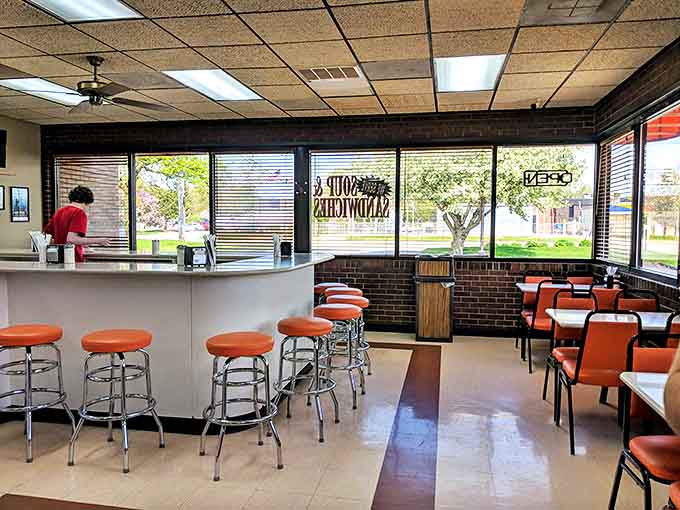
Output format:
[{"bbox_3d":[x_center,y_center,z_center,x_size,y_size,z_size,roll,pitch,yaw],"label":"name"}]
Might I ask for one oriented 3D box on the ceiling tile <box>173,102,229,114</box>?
[{"bbox_3d":[-1.650,-1.777,6.365,0.600,0.025,0.600,1,4,11],"label":"ceiling tile"}]

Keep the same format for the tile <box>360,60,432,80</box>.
[{"bbox_3d":[0.519,-1.652,4.715,0.600,0.025,0.600,1,4,11],"label":"tile"}]

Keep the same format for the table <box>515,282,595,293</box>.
[{"bbox_3d":[2.348,0.721,5.447,0.980,0.756,0.620,1,4,11],"label":"table"}]

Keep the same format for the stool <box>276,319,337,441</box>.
[{"bbox_3d":[-0.232,0.814,3.580,0.450,0.740,0.450,0,4,0],"label":"stool"}]

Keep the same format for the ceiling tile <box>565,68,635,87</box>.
[{"bbox_3d":[2.372,-1.643,4.911,0.540,0.020,0.600,1,4,11],"label":"ceiling tile"}]

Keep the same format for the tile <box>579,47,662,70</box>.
[{"bbox_3d":[2.287,-1.622,4.380,0.540,0.025,0.600,1,4,11],"label":"tile"}]

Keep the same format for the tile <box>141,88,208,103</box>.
[{"bbox_3d":[-1.765,-1.723,5.736,0.605,0.020,0.600,1,4,11],"label":"tile"}]

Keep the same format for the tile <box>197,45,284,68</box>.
[{"bbox_3d":[-0.799,-1.627,4.332,0.600,0.025,0.600,1,4,11],"label":"tile"}]

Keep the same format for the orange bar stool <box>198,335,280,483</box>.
[{"bbox_3d":[-0.578,0.842,3.083,0.450,0.740,0.450,-1,4,-27],"label":"orange bar stool"}]

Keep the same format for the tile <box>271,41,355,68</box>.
[{"bbox_3d":[-0.194,-1.619,4.231,0.600,0.025,0.600,1,4,11],"label":"tile"}]

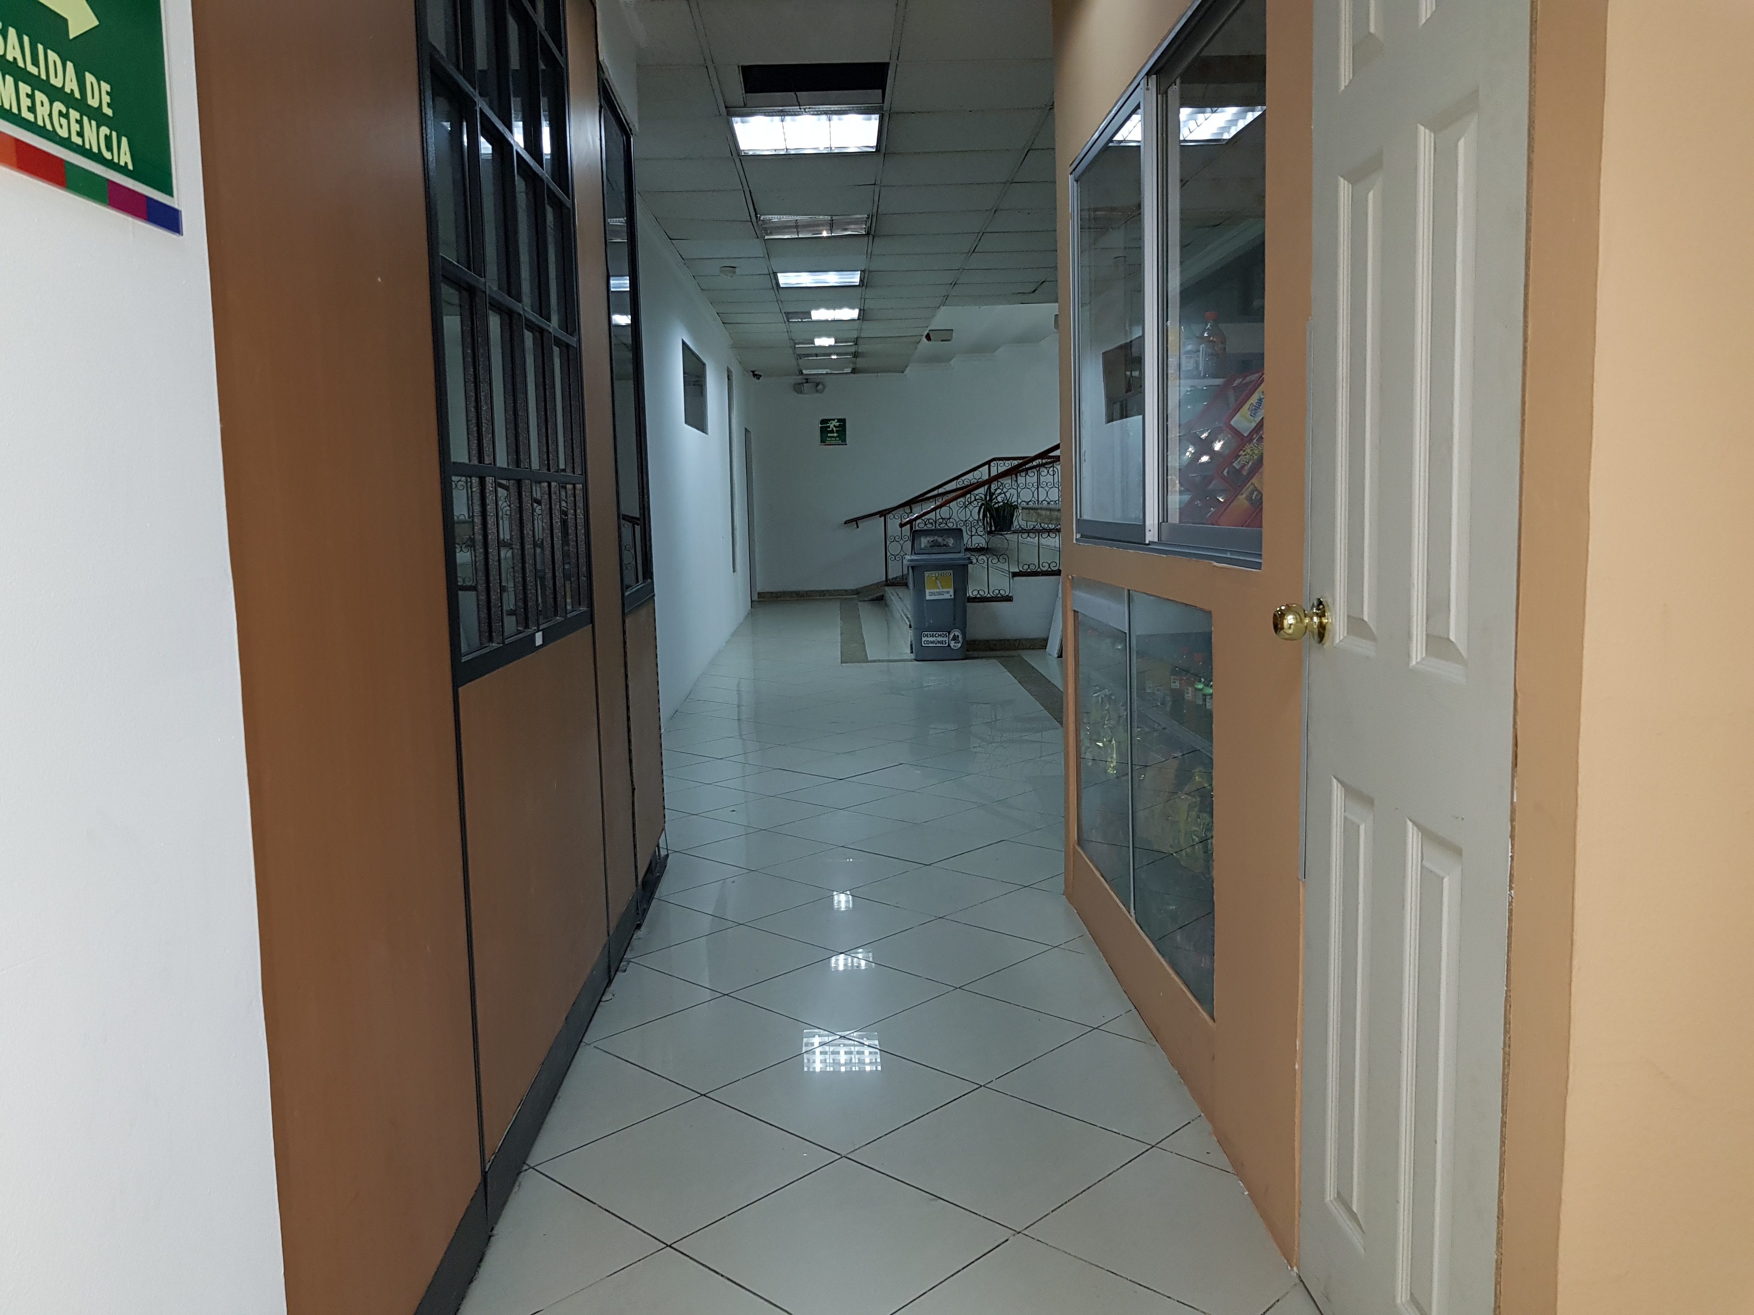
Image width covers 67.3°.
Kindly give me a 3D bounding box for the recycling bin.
[{"bbox_3d":[0.439,-0.484,9.715,0.455,0.965,0.440,-2,6,-1],"label":"recycling bin"}]

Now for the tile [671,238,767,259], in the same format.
[{"bbox_3d":[-0.934,-2.424,7.799,0.498,0.020,0.606,-2,6,-1],"label":"tile"}]

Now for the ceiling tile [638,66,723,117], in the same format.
[{"bbox_3d":[-0.832,-2.060,4.790,0.495,0.022,0.595,-2,7,-1],"label":"ceiling tile"}]

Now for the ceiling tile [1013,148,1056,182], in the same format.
[{"bbox_3d":[0.959,-2.261,6.035,0.613,0.022,0.595,-2,7,-1],"label":"ceiling tile"}]

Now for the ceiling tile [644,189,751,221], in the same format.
[{"bbox_3d":[-0.883,-2.280,6.591,0.495,0.022,0.595,-2,7,-1],"label":"ceiling tile"}]

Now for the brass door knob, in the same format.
[{"bbox_3d":[0.588,-0.050,1.832,0.070,0.066,0.066,-2,6,-1],"label":"brass door knob"}]

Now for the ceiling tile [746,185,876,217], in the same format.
[{"bbox_3d":[-0.314,-2.297,6.605,0.613,0.022,0.595,-2,7,-1],"label":"ceiling tile"}]

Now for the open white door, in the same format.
[{"bbox_3d":[0.648,-0.050,1.604,0.040,2.040,0.585,-2,6,-1],"label":"open white door"}]

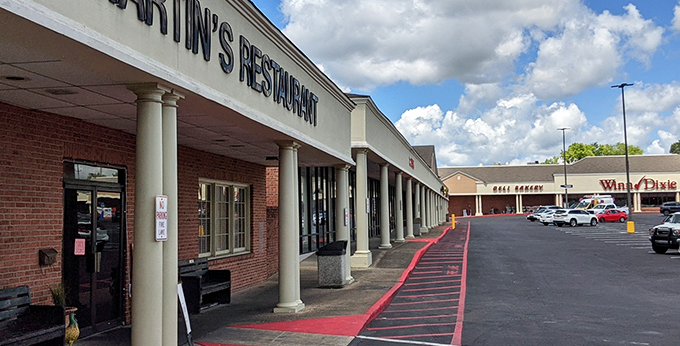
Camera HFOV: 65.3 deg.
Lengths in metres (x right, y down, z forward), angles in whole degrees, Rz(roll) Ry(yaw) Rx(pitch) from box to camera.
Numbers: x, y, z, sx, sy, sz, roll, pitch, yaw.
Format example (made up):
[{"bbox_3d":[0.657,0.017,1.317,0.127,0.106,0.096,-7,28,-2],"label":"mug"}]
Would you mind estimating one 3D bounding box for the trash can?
[{"bbox_3d":[-0.166,2.177,12.959,0.610,1.070,0.610,-2,-5,13],"label":"trash can"}]

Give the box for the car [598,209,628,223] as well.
[{"bbox_3d":[30.187,4.844,59.439,4.550,1.460,1.800,0,-5,-15],"label":"car"}]

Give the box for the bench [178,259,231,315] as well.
[{"bbox_3d":[-2.518,2.059,9.788,0.540,0.885,1.220,-2,-5,14],"label":"bench"}]

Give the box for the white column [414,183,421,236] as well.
[{"bbox_3d":[4.793,2.209,32.743,0.420,3.230,0.420,-2,-5,14],"label":"white column"}]

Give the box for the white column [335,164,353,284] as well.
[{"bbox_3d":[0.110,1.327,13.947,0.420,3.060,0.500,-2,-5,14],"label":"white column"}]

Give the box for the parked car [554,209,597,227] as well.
[{"bbox_3d":[23.848,4.539,53.428,4.850,1.720,1.920,1,-5,-21],"label":"parked car"}]

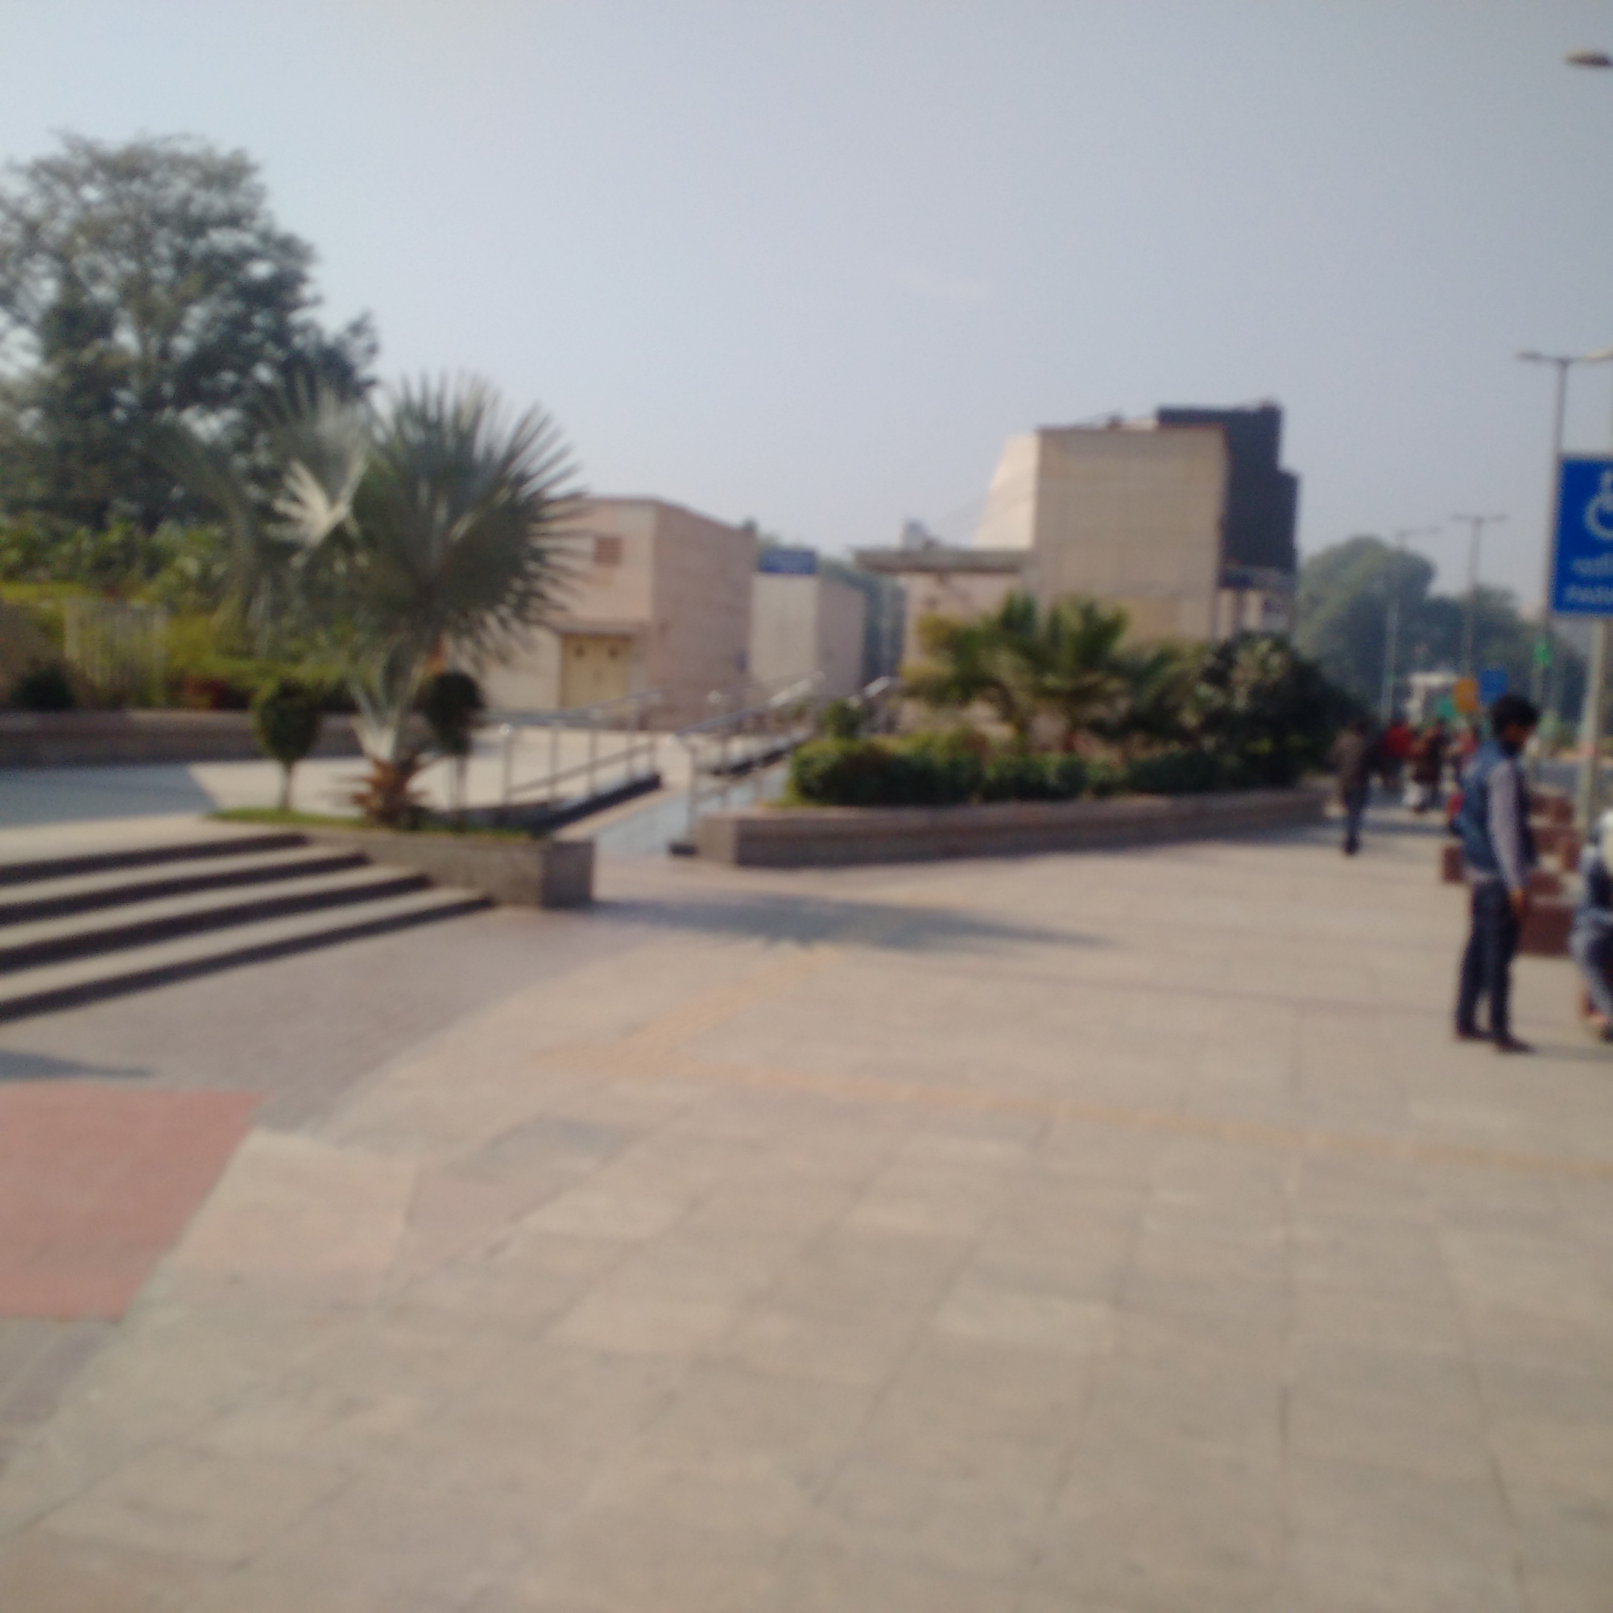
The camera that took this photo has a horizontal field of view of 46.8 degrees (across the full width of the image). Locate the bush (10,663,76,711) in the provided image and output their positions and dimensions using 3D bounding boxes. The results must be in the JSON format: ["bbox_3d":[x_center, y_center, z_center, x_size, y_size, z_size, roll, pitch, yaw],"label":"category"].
[{"bbox_3d":[-11.973,-1.877,29.200,1.000,0.850,1.000,1,3,-17],"label":"bush"}]

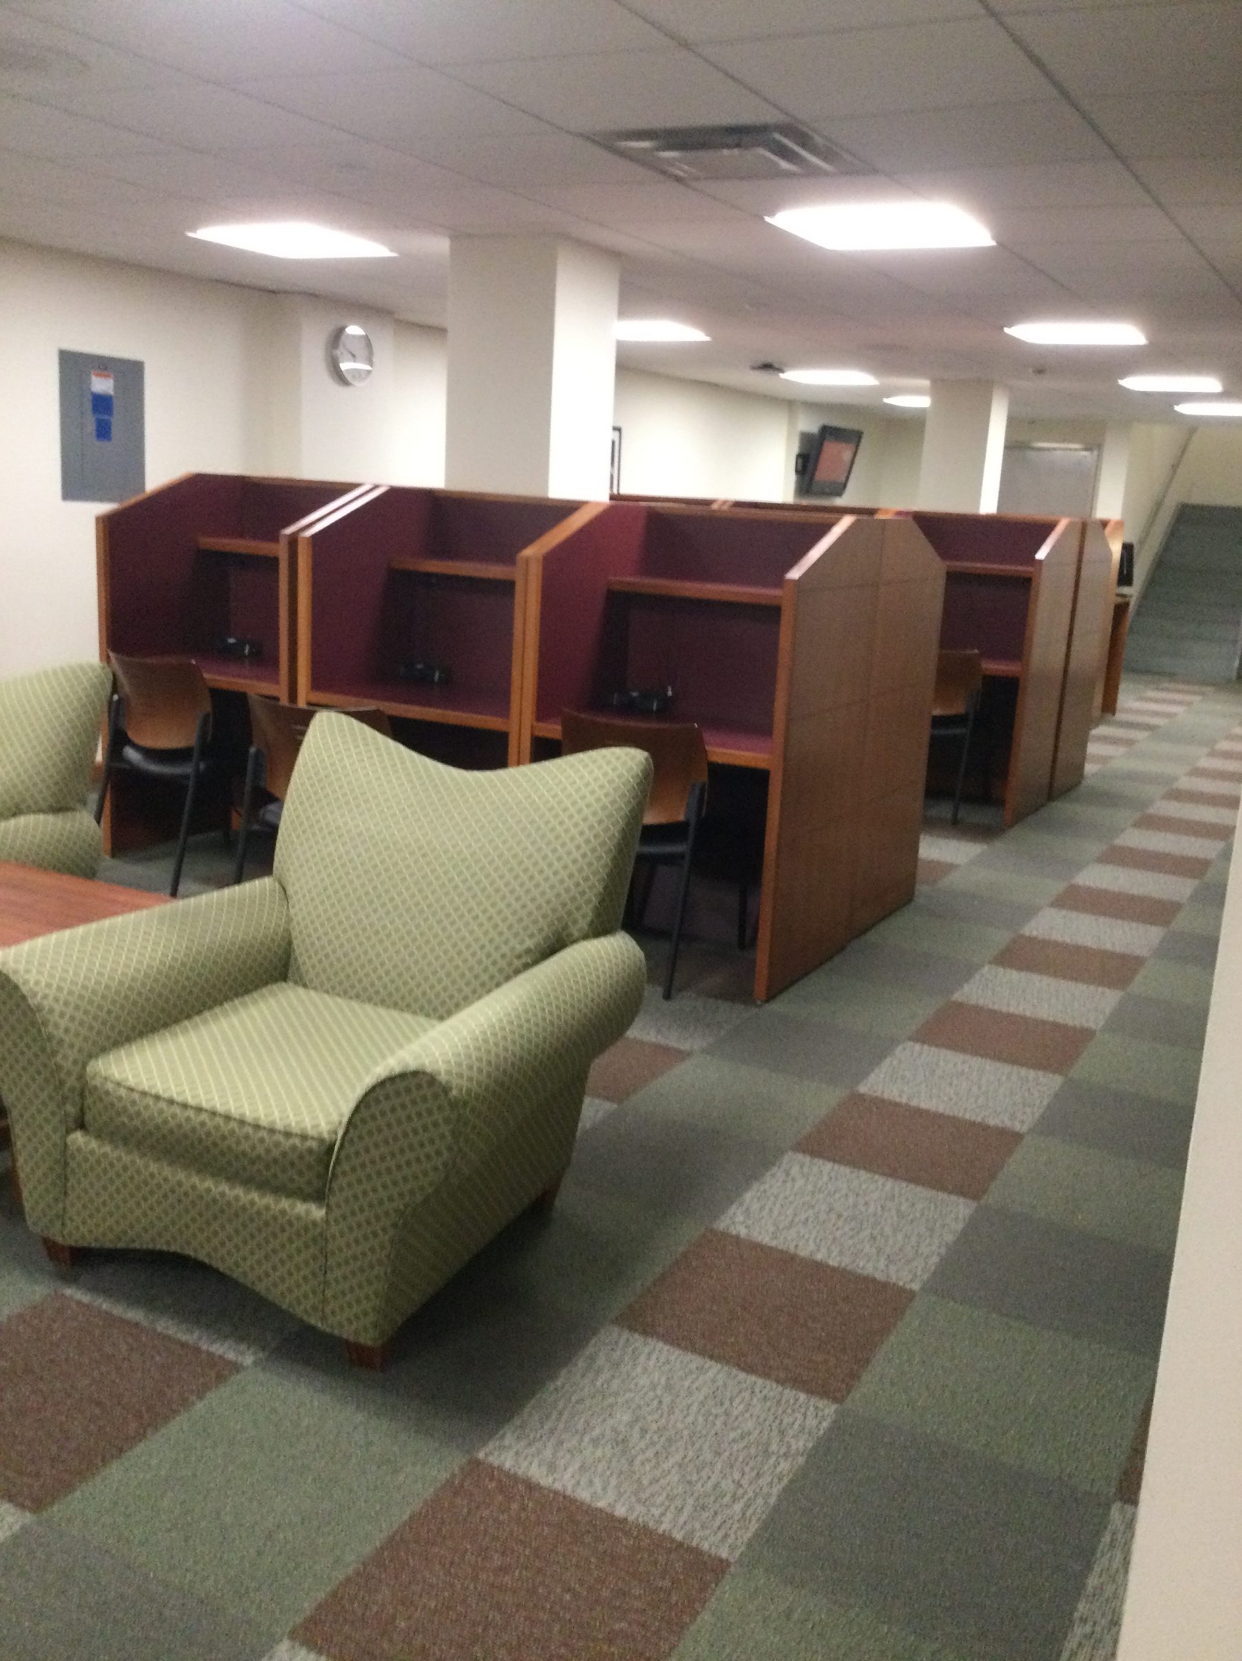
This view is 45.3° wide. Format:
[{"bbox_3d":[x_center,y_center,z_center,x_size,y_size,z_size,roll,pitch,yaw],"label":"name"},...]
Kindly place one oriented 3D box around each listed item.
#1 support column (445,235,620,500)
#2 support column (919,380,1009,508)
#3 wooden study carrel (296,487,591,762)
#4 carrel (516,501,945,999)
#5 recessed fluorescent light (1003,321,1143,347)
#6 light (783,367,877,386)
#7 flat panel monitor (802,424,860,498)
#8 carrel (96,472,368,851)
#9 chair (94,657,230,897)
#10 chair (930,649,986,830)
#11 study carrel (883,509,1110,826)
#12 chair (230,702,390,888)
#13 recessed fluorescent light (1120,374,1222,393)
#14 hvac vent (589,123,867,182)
[{"bbox_3d":[-0.389,-1.085,6.032,0.480,2.440,0.490,10,15,27],"label":"support column"},{"bbox_3d":[2.525,-2.126,11.282,0.460,2.430,0.460,10,15,27],"label":"support column"},{"bbox_3d":[-0.557,-0.472,5.447,0.920,1.490,0.780,10,15,27],"label":"wooden study carrel"},{"bbox_3d":[0.435,-0.393,5.386,0.960,1.500,1.500,10,15,27],"label":"carrel"},{"bbox_3d":[2.352,-2.576,7.691,0.610,0.070,0.610,10,15,27],"label":"recessed fluorescent light"},{"bbox_3d":[1.599,-3.471,11.404,0.610,0.070,0.610,10,15,27],"label":"light"},{"bbox_3d":[2.000,-3.491,14.064,0.100,0.620,1.000,19,18,24],"label":"flat panel monitor"},{"bbox_3d":[-1.444,-0.625,5.968,0.960,1.500,0.800,10,15,27],"label":"carrel"},{"bbox_3d":[-1.665,-0.259,5.666,0.510,0.850,0.580,9,14,25],"label":"chair"},{"bbox_3d":[1.595,-0.532,7.684,0.510,0.850,0.580,8,14,20],"label":"chair"},{"bbox_3d":[1.975,-0.958,8.180,0.960,1.500,1.560,10,15,27],"label":"study carrel"},{"bbox_3d":[-0.872,-0.025,4.852,0.510,0.850,0.580,8,14,18],"label":"chair"},{"bbox_3d":[3.809,-3.102,10.295,0.610,0.070,0.610,10,15,27],"label":"recessed fluorescent light"},{"bbox_3d":[0.291,-1.841,4.043,0.600,0.060,0.600,10,15,27],"label":"hvac vent"}]

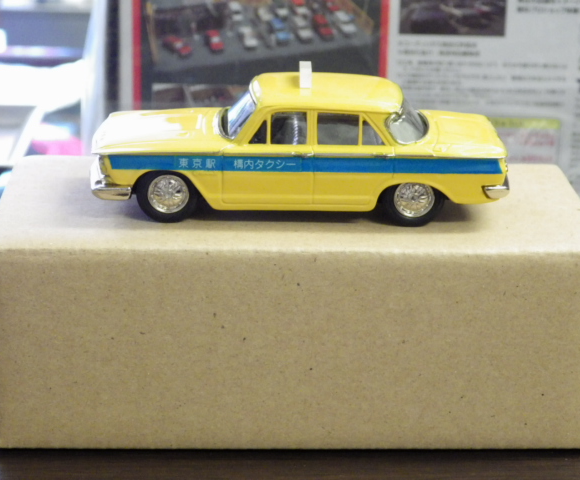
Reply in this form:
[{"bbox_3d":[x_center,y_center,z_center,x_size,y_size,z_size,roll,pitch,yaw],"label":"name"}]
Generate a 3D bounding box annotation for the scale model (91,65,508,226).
[{"bbox_3d":[0.002,-0.018,0.282,0.073,0.025,0.026,1,19,-1],"label":"scale model"}]

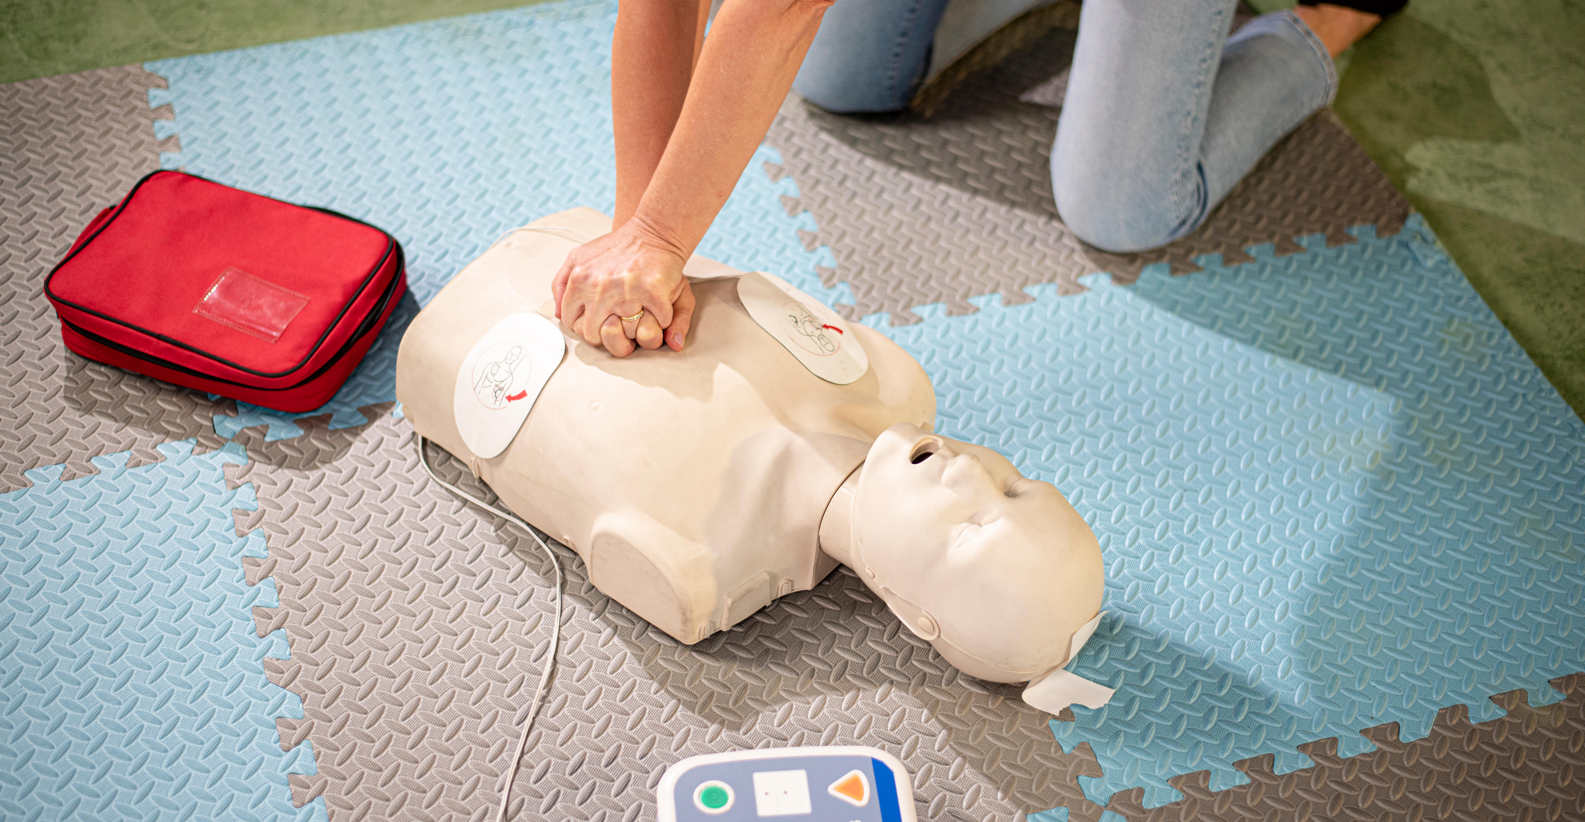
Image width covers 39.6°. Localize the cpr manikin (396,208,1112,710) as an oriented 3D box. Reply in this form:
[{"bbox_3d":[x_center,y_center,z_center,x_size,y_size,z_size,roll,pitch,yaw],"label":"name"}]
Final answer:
[{"bbox_3d":[-0.021,0.028,1.891,0.665,0.210,0.330,28,49,22],"label":"cpr manikin"}]

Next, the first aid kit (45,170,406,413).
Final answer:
[{"bbox_3d":[-0.537,-0.114,2.092,0.272,0.072,0.207,16,45,11],"label":"first aid kit"}]

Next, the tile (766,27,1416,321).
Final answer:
[{"bbox_3d":[0.263,-0.336,2.446,0.640,0.014,0.622,-11,46,-15],"label":"tile"}]

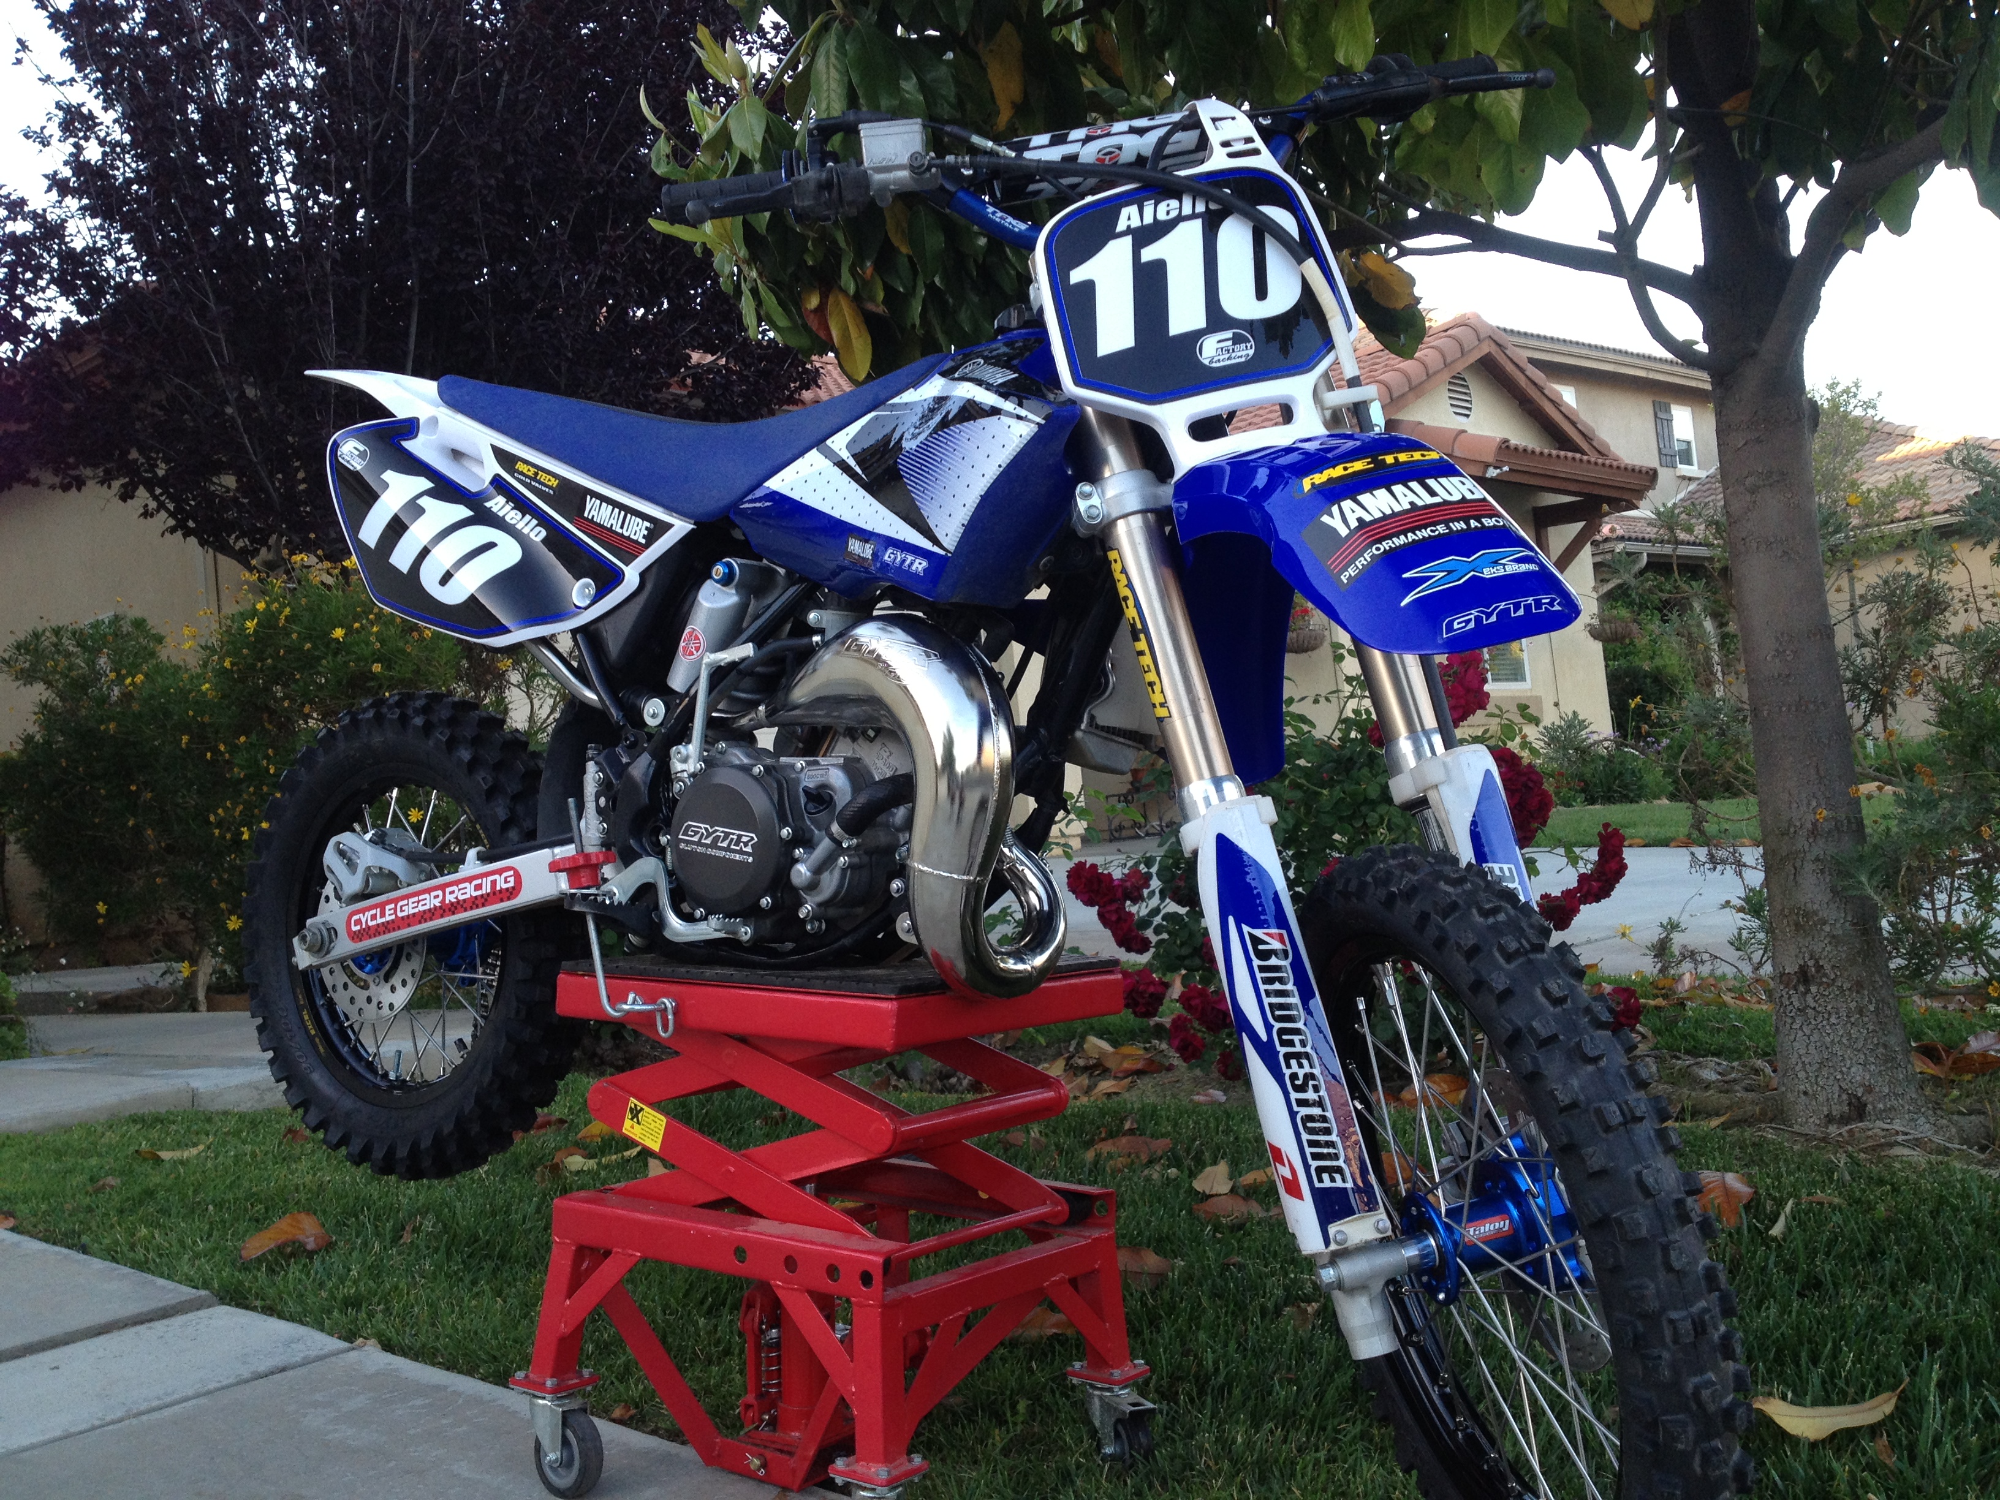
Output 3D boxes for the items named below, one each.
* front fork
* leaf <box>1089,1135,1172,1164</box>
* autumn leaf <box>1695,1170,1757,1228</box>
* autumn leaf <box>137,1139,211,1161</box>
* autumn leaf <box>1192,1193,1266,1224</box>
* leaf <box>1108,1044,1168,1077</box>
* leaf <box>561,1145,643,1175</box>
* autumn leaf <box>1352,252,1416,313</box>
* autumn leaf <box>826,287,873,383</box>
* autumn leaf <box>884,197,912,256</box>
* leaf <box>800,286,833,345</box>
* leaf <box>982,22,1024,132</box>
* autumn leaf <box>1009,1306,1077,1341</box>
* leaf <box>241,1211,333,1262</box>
[{"bbox_3d":[0.257,0.043,1.549,0.240,0.800,0.110,-13,-12,-12],"label":"front fork"},{"bbox_3d":[0.221,0.681,3.450,0.150,0.035,0.085,-2,-2,0],"label":"leaf"},{"bbox_3d":[0.996,0.618,2.780,0.090,0.065,0.060,-2,-2,-6],"label":"autumn leaf"},{"bbox_3d":[-1.307,0.635,3.200,0.125,0.028,0.045,-2,-2,-15],"label":"autumn leaf"},{"bbox_3d":[0.342,0.680,3.000,0.115,0.035,0.070,-2,-2,0],"label":"autumn leaf"},{"bbox_3d":[0.309,0.700,4.550,0.135,0.050,0.090,-2,-2,0],"label":"leaf"},{"bbox_3d":[-0.611,0.632,3.120,0.130,0.030,0.050,-2,-2,-21],"label":"leaf"},{"bbox_3d":[0.551,-0.672,2.900,0.090,0.085,0.050,-6,-3,0],"label":"autumn leaf"},{"bbox_3d":[-0.215,-0.592,2.880,0.058,0.145,0.025,-15,-5,-6],"label":"autumn leaf"},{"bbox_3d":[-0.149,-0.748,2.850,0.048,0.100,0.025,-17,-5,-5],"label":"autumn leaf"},{"bbox_3d":[-0.264,-0.624,2.900,0.052,0.090,0.040,-6,-3,0],"label":"leaf"},{"bbox_3d":[0.004,-0.931,2.800,0.060,0.150,0.045,-6,-3,0],"label":"leaf"},{"bbox_3d":[0.050,0.666,2.350,0.105,0.038,0.080,-2,-2,0],"label":"autumn leaf"},{"bbox_3d":[-0.935,0.636,2.650,0.120,0.050,0.065,-2,-2,-12],"label":"leaf"}]

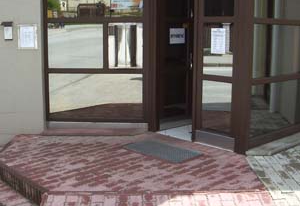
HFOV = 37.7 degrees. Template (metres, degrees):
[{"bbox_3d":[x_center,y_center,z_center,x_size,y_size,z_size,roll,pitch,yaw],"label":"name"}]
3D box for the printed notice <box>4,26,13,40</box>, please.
[{"bbox_3d":[-1.891,-0.927,5.830,0.111,0.175,0.020,1,9,2],"label":"printed notice"}]

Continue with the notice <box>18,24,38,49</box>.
[{"bbox_3d":[-1.628,-0.876,5.849,0.262,0.326,0.020,1,9,2],"label":"notice"}]

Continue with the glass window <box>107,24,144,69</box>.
[{"bbox_3d":[-0.332,-0.767,5.983,0.469,0.615,0.050,1,9,2],"label":"glass window"}]

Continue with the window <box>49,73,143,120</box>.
[{"bbox_3d":[-0.757,-0.084,6.107,1.312,0.654,0.050,1,9,2],"label":"window"}]

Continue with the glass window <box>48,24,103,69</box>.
[{"bbox_3d":[-1.020,-0.770,6.006,0.757,0.611,0.050,1,9,2],"label":"glass window"}]

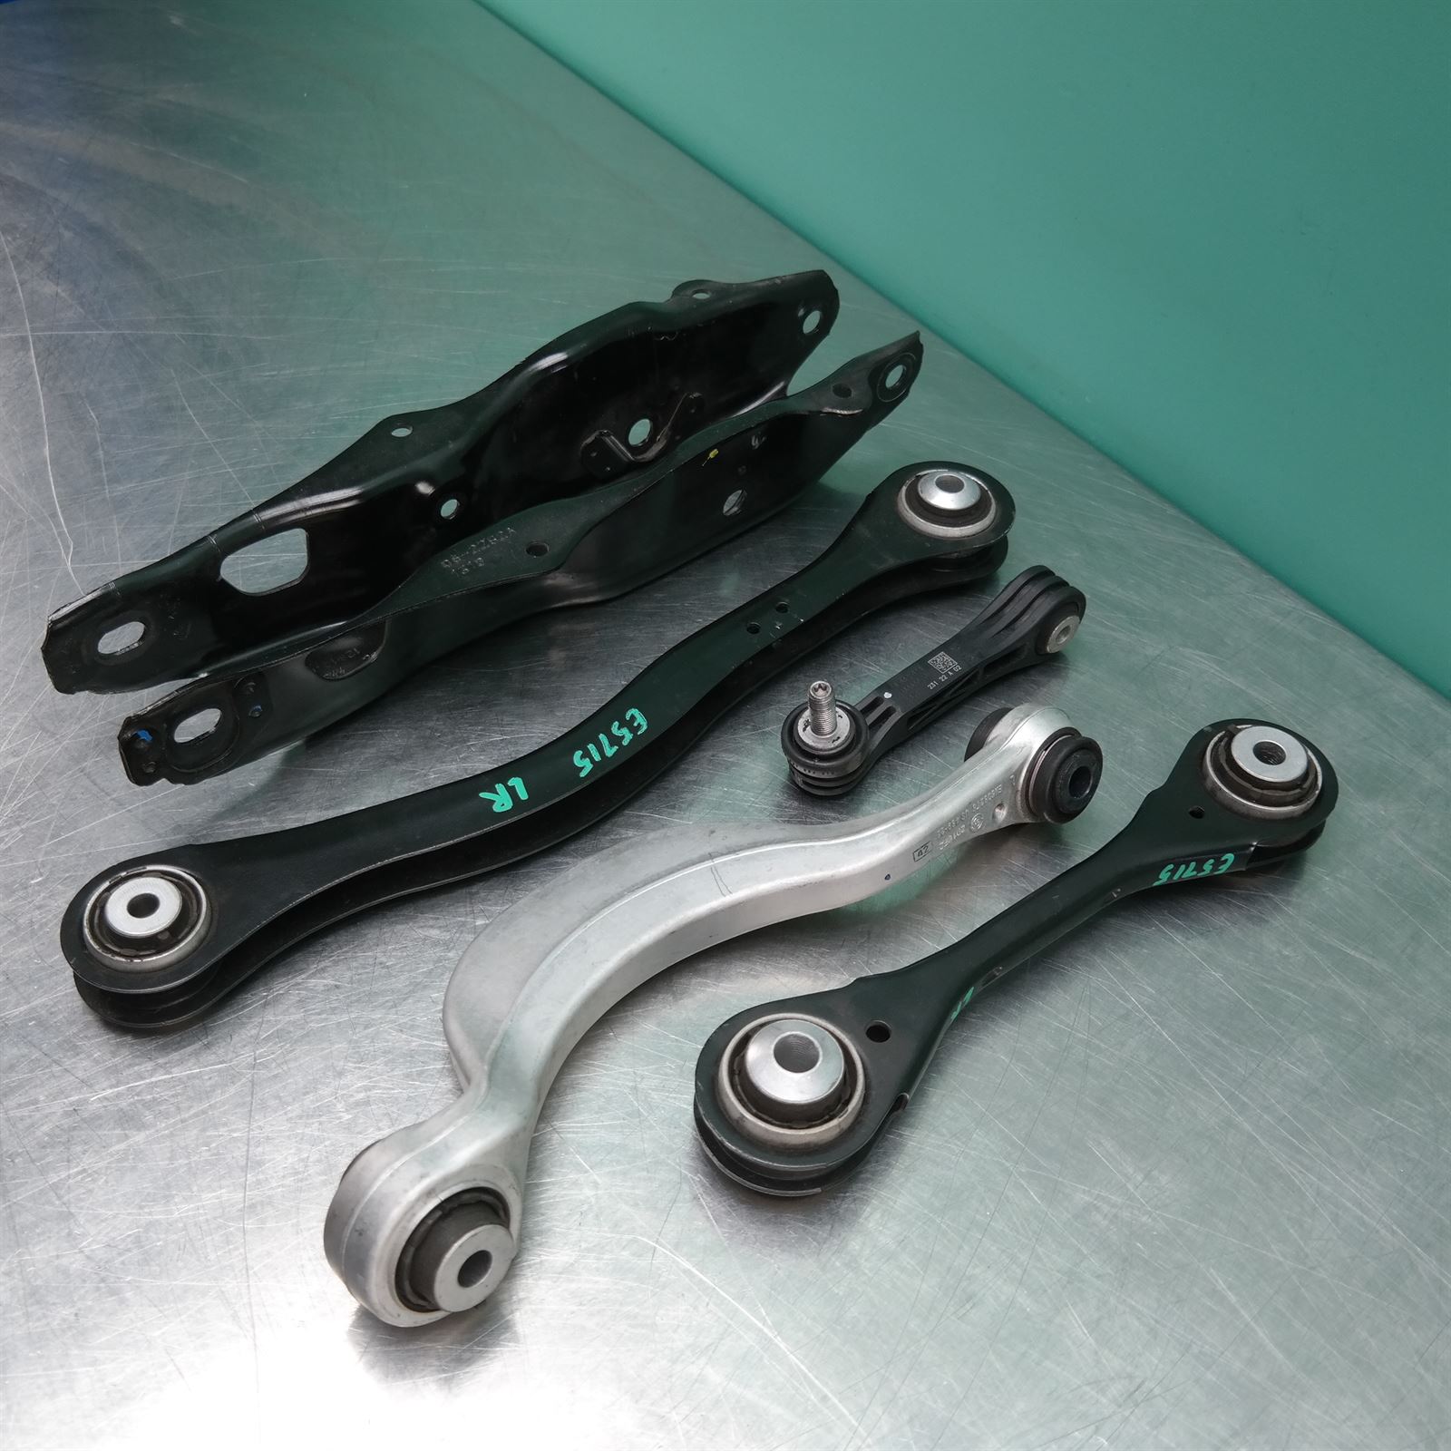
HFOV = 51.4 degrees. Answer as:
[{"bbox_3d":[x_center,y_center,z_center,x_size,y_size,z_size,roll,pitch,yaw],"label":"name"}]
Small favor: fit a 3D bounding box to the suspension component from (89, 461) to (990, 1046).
[{"bbox_3d":[-0.044,-0.009,0.632,0.465,0.048,0.077,-29,55,-28],"label":"suspension component"}]

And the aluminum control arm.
[{"bbox_3d":[-0.005,0.067,0.552,0.350,0.063,0.111,-33,57,-30],"label":"aluminum control arm"}]

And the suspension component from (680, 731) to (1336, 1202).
[{"bbox_3d":[0.120,0.073,0.557,0.308,0.062,0.063,-28,55,-27],"label":"suspension component"}]

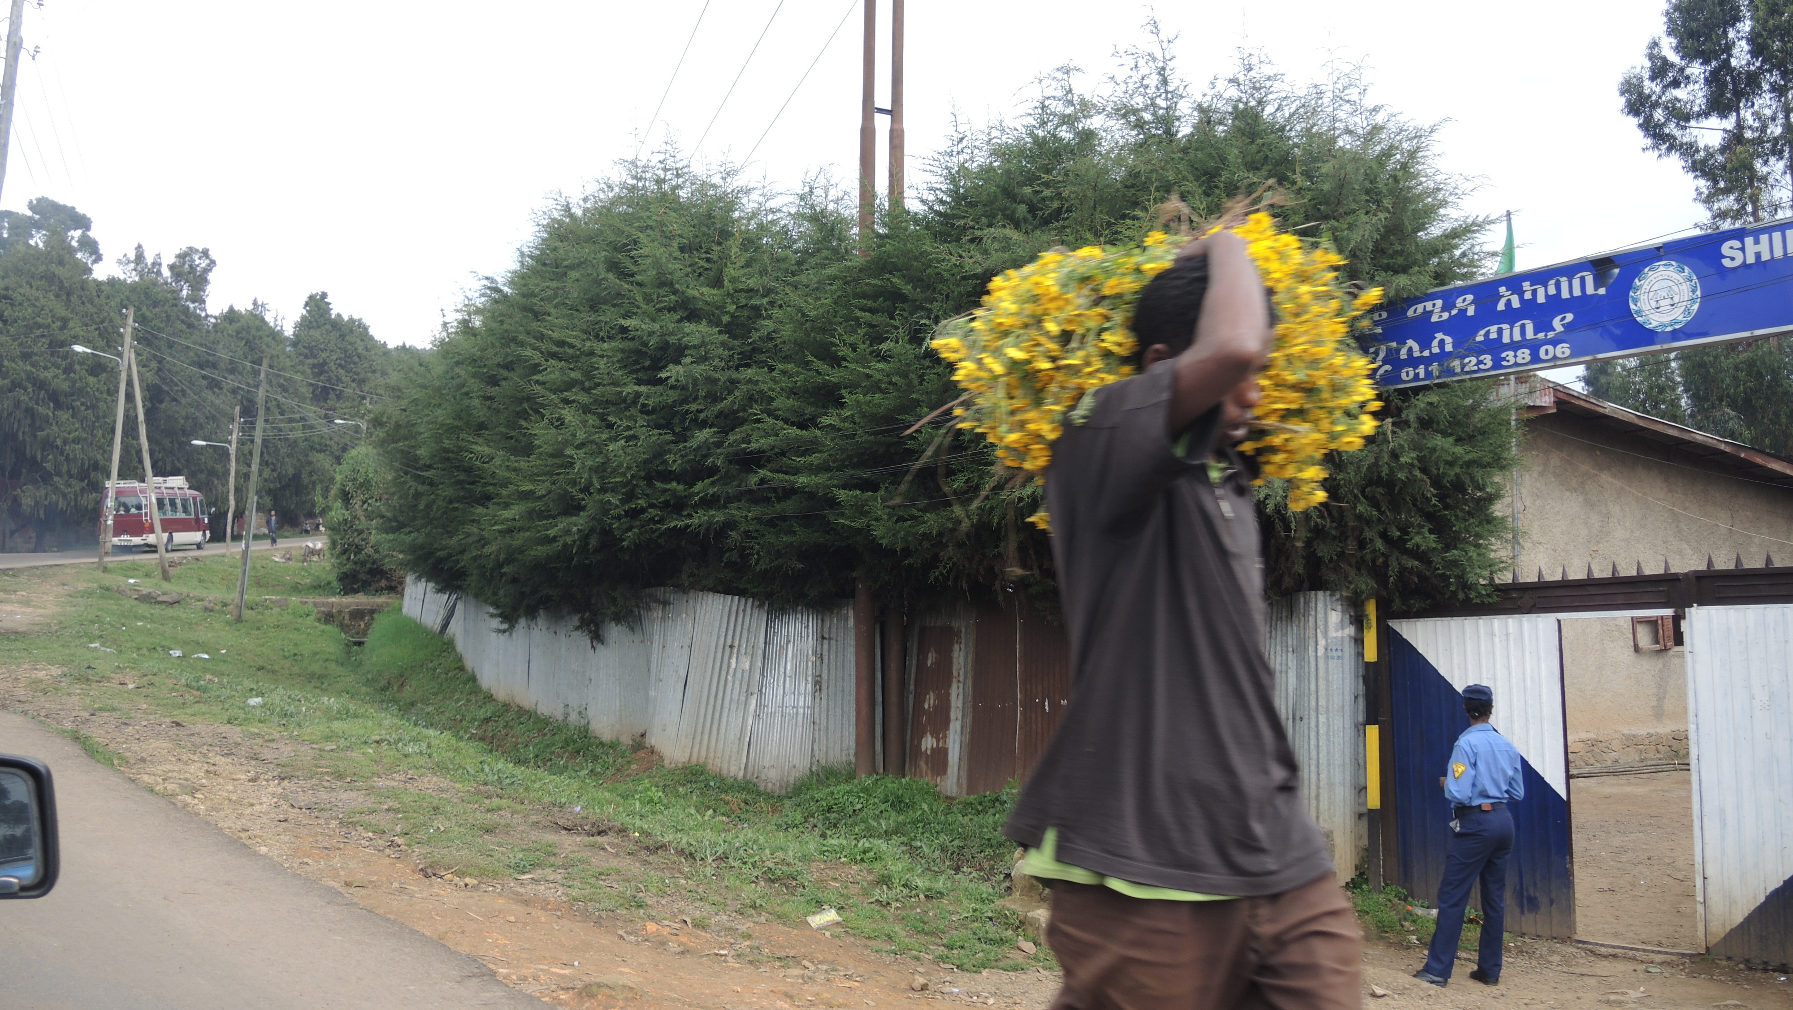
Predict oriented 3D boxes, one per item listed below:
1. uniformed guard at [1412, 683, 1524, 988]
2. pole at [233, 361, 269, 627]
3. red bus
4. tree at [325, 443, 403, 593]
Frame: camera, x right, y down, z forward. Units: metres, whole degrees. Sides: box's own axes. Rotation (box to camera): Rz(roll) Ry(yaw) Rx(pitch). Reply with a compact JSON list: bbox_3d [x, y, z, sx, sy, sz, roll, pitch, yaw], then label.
[{"bbox_3d":[3.268,1.860,8.287,0.500,1.653,0.440,2,-7,-10],"label":"uniformed guard"},{"bbox_3d":[-18.657,-0.502,42.005,0.220,7.651,0.220,6,-8,-24],"label":"pole"},{"bbox_3d":[-30.963,0.467,60.879,2.060,2.850,6.300,1,0,-6],"label":"red bus"},{"bbox_3d":[-17.853,0.445,48.775,2.700,4.995,2.700,3,-7,-20],"label":"tree"}]

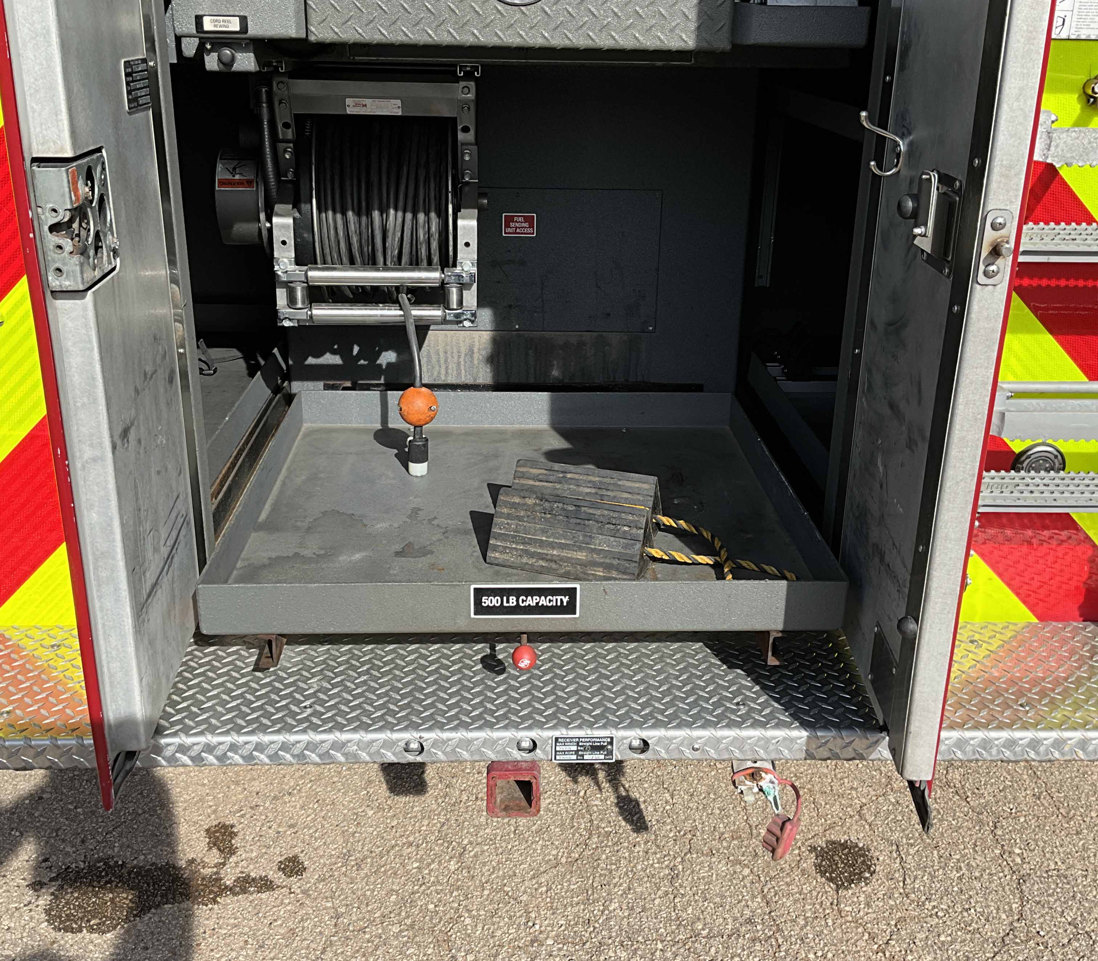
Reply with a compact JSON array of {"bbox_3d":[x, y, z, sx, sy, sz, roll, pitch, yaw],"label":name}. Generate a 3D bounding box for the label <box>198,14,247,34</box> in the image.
[{"bbox_3d":[-0.479,-0.667,1.795,0.074,0.026,0.003,0,21,-2],"label":"label"}]

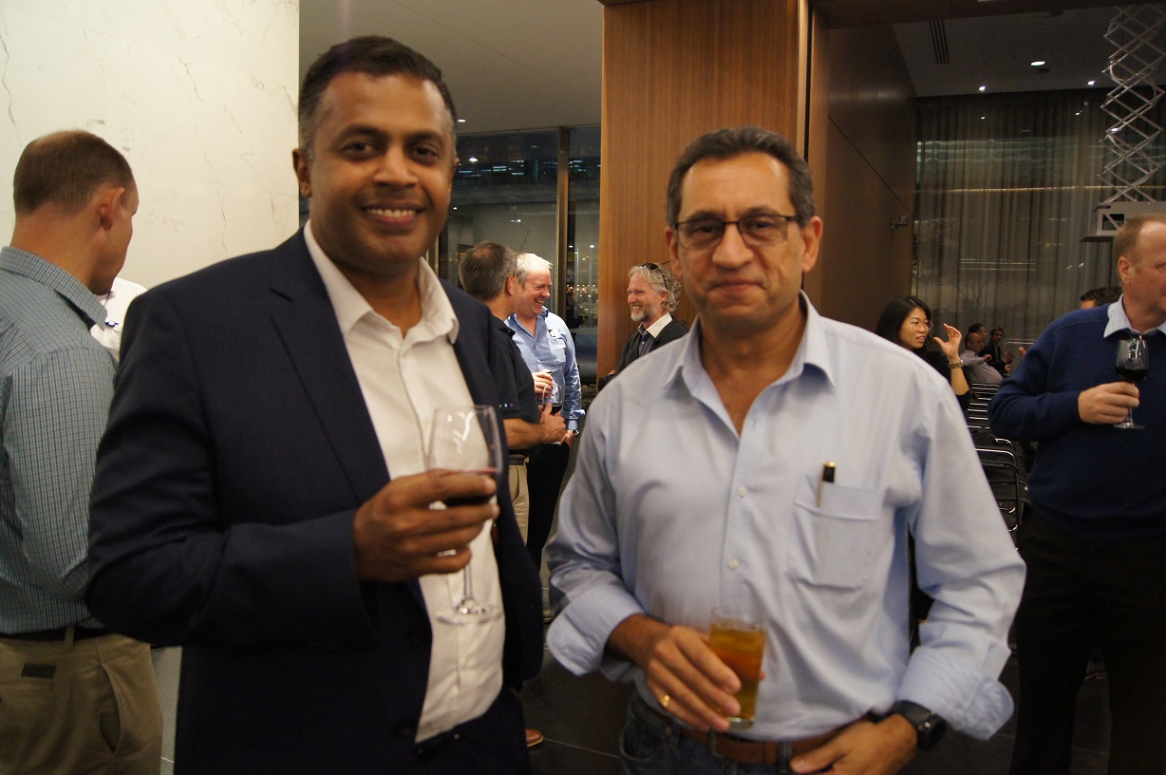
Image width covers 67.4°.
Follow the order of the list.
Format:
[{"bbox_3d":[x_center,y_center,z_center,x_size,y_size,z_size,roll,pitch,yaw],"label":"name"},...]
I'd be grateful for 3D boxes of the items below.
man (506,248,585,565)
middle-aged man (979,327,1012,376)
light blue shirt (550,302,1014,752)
[{"bbox_3d":[-0.229,0.361,3.396,0.560,1.750,0.400,-2,7,-27],"label":"man"},{"bbox_3d":[4.963,-0.059,10.334,0.580,1.270,0.800,-4,8,-38],"label":"middle-aged man"},{"bbox_3d":[0.260,0.156,1.160,0.580,0.570,0.330,3,6,19],"label":"light blue shirt"}]

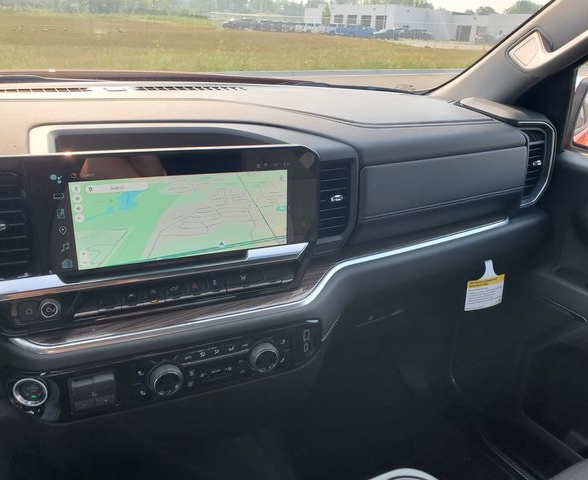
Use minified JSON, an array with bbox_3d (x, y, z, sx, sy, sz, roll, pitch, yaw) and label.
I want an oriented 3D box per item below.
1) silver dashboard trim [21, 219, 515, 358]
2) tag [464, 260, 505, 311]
[{"bbox_3d":[0.043,0.052,0.709,0.806,0.067,0.045,-10,28,-28],"label":"silver dashboard trim"},{"bbox_3d":[0.362,0.083,0.902,0.092,0.092,0.009,-7,17,-24],"label":"tag"}]

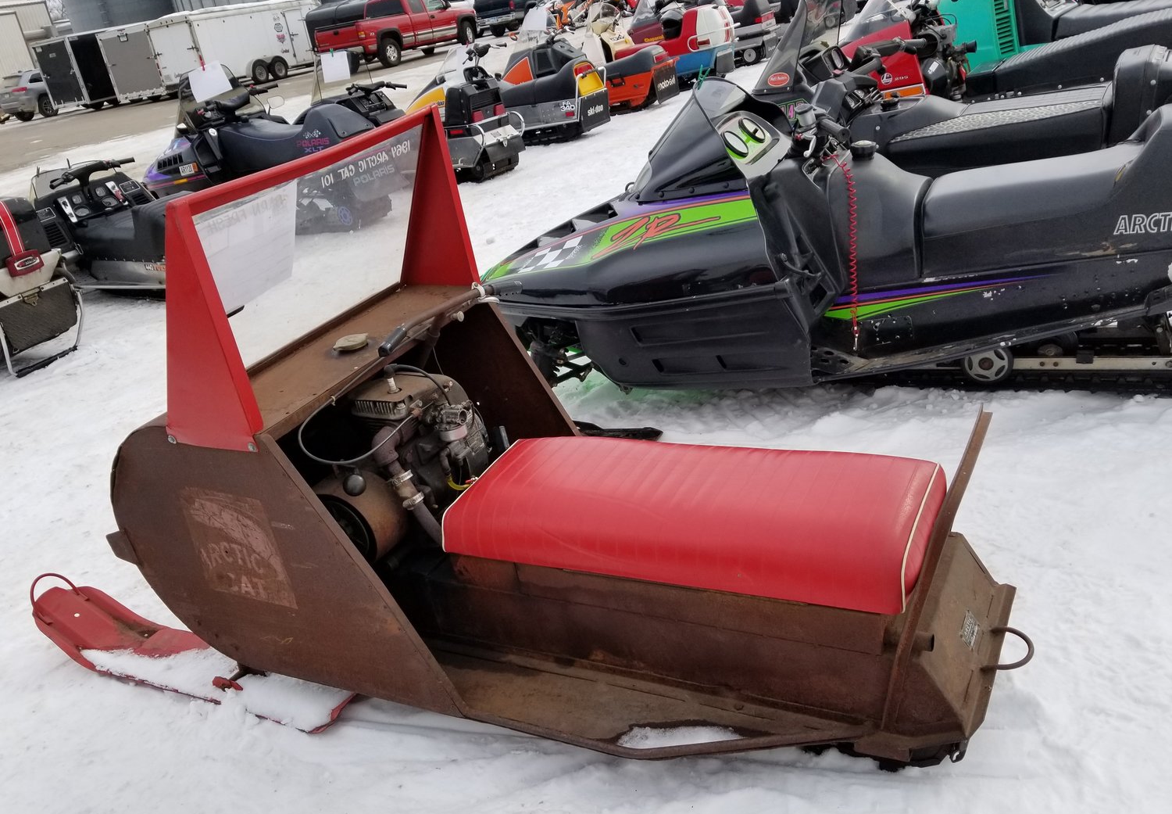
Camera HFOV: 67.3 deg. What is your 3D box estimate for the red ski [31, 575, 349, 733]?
[{"bbox_3d":[-1.079,0.622,2.357,1.000,0.240,0.170,4,29,25],"label":"red ski"}]

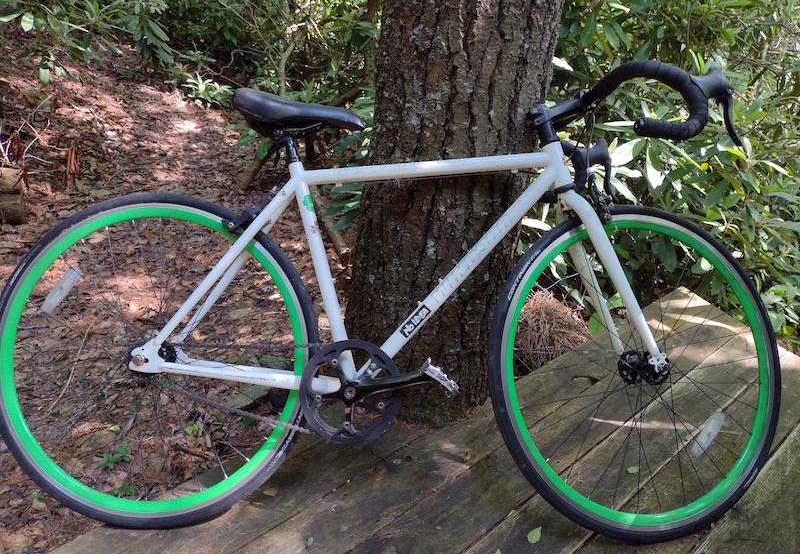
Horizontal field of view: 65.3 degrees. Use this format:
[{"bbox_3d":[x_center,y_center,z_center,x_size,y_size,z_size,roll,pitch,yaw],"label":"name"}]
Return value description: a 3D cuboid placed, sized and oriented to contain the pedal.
[{"bbox_3d":[0.072,0.184,1.135,0.077,0.030,0.090,38,-3,3],"label":"pedal"}]

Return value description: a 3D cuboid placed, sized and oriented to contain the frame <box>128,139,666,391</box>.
[{"bbox_3d":[0.003,-0.024,1.281,1.053,0.533,0.146,1,-4,0],"label":"frame"}]

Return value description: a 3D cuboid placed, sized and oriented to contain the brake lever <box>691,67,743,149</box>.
[{"bbox_3d":[0.595,-0.324,1.174,0.104,0.148,0.042,3,-9,-14],"label":"brake lever"}]

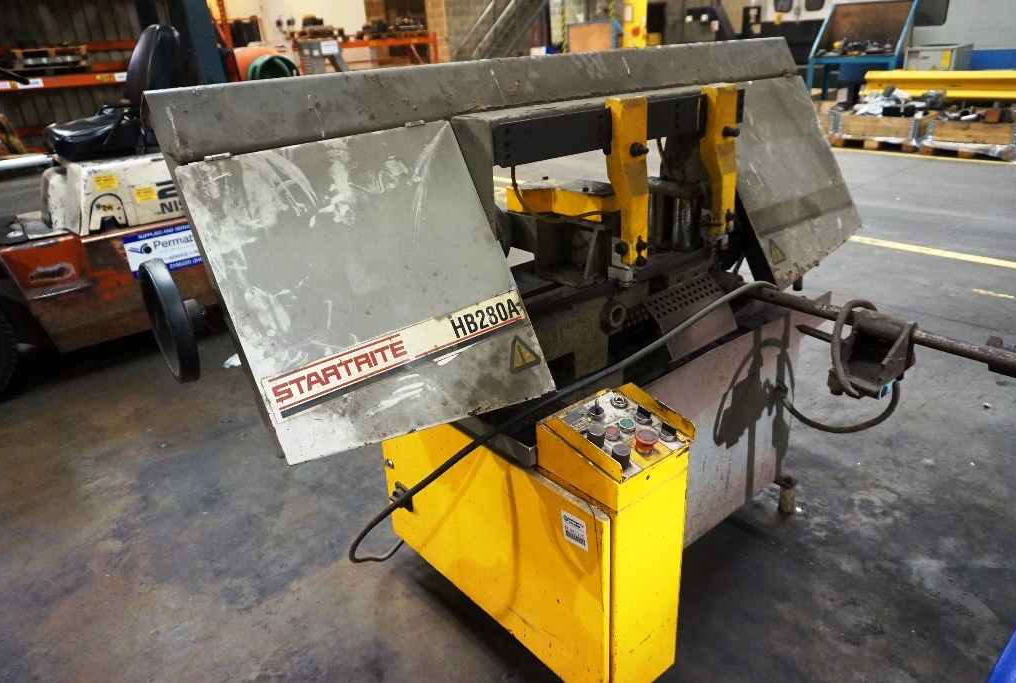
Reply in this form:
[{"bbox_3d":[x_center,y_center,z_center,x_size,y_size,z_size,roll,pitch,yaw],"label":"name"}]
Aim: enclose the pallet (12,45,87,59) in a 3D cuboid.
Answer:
[{"bbox_3d":[-7.226,-4.478,10.649,0.990,0.135,1.000,-22,30,-36],"label":"pallet"}]

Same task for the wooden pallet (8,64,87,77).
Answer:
[{"bbox_3d":[-7.226,-4.199,10.649,1.000,0.135,1.000,-22,30,-36],"label":"wooden pallet"}]

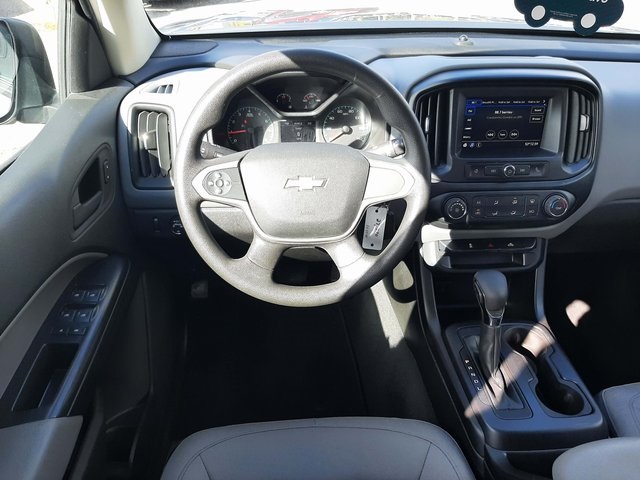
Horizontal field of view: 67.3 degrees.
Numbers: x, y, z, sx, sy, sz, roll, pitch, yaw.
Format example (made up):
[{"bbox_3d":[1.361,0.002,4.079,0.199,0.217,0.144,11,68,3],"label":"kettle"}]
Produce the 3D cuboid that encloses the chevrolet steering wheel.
[{"bbox_3d":[-0.026,-0.092,0.730,0.382,0.382,0.085,0,0,1],"label":"chevrolet steering wheel"}]

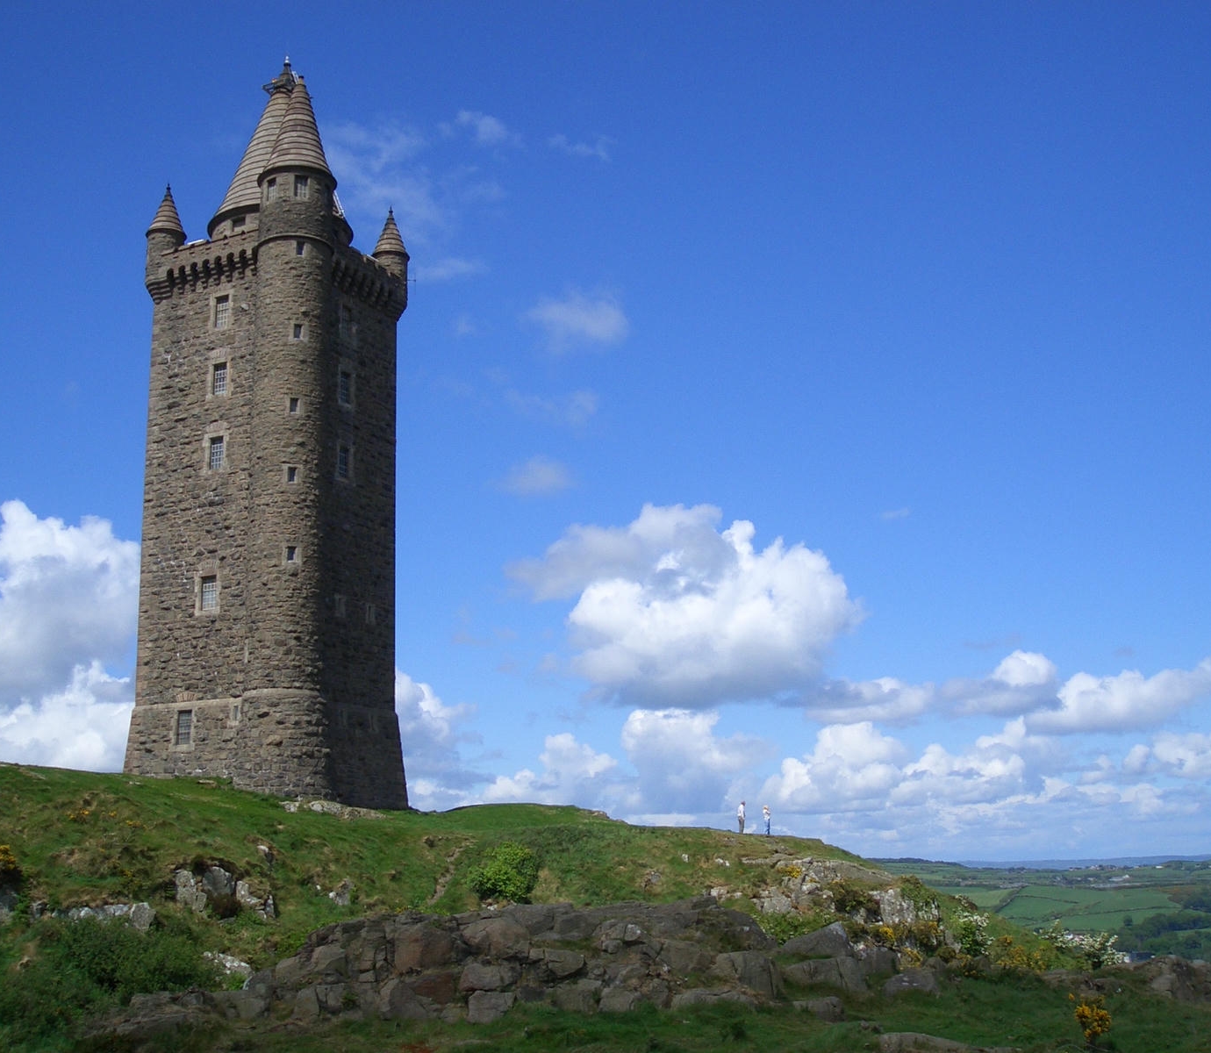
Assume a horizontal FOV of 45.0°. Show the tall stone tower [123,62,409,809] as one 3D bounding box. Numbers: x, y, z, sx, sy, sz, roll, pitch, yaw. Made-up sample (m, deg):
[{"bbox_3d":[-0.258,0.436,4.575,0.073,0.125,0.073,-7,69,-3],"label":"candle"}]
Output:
[{"bbox_3d":[-16.689,-6.046,74.558,11.040,40.800,11.040,-8,-15,26],"label":"tall stone tower"}]

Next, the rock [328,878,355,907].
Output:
[{"bbox_3d":[-6.434,8.935,35.612,0.639,0.719,0.575,1,-14,-10],"label":"rock"}]

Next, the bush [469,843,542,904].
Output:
[{"bbox_3d":[-2.469,8.420,35.527,1.738,1.474,1.651,-1,-13,-4],"label":"bush"}]

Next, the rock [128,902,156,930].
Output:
[{"bbox_3d":[-10.340,8.700,32.578,0.634,0.634,0.475,3,-14,-17],"label":"rock"}]

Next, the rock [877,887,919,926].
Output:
[{"bbox_3d":[7.206,9.369,35.995,1.021,0.967,0.766,-4,-14,10],"label":"rock"}]

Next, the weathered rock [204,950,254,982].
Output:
[{"bbox_3d":[-6.989,8.159,27.086,0.929,0.586,0.651,2,-14,-14],"label":"weathered rock"}]

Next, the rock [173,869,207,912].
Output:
[{"bbox_3d":[-10.012,8.784,35.167,0.815,1.051,0.611,2,-14,-15],"label":"rock"}]

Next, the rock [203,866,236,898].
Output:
[{"bbox_3d":[-9.441,8.690,35.703,0.827,0.827,0.620,2,-14,-14],"label":"rock"}]

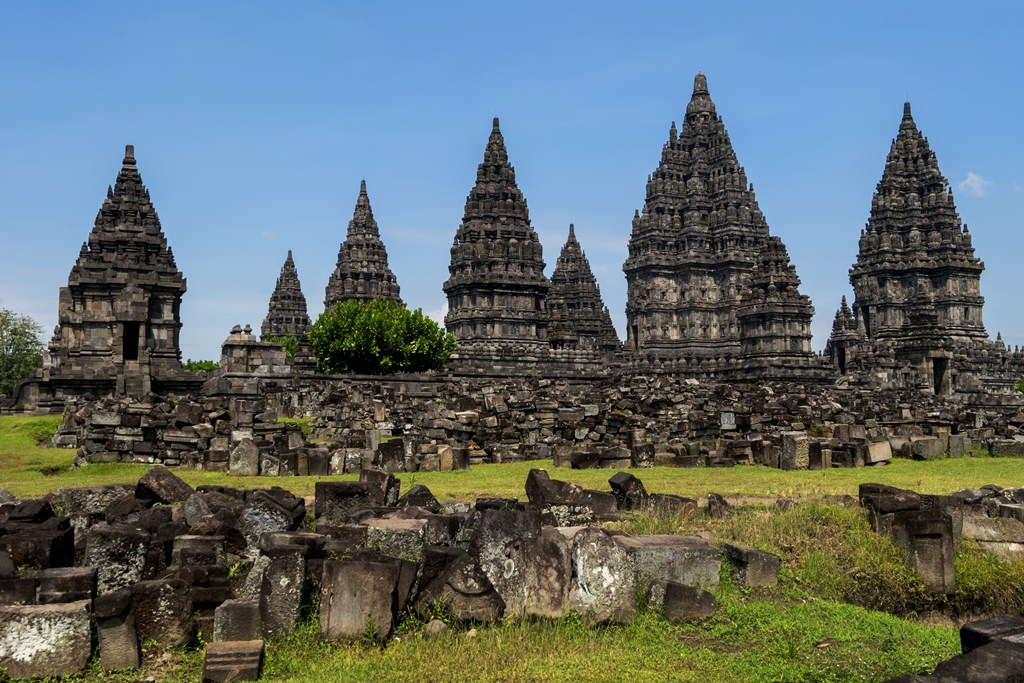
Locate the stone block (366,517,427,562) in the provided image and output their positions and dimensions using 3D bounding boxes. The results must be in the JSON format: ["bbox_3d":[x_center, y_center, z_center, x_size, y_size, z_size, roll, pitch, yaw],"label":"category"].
[{"bbox_3d":[-0.923,1.603,7.995,0.486,0.303,0.500,0,-2,-5],"label":"stone block"}]

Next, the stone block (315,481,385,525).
[{"bbox_3d":[-1.507,1.506,9.230,0.640,0.380,0.380,0,-3,-7],"label":"stone block"}]

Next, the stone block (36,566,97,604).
[{"bbox_3d":[-2.609,1.430,5.850,0.300,0.143,0.300,1,-2,-19],"label":"stone block"}]

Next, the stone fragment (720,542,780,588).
[{"bbox_3d":[1.867,1.751,7.789,0.295,0.256,0.460,0,-2,-10],"label":"stone fragment"}]

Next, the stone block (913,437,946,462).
[{"bbox_3d":[8.349,2.172,19.909,0.480,0.420,0.480,1,-3,-20],"label":"stone block"}]

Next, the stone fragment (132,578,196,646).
[{"bbox_3d":[-2.320,1.805,6.629,0.400,0.420,0.320,1,-3,-16],"label":"stone fragment"}]

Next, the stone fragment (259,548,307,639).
[{"bbox_3d":[-1.430,1.569,6.245,0.271,0.479,0.300,0,-2,-12],"label":"stone fragment"}]

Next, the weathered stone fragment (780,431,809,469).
[{"bbox_3d":[4.866,1.904,17.120,0.350,0.610,0.350,2,-4,-29],"label":"weathered stone fragment"}]

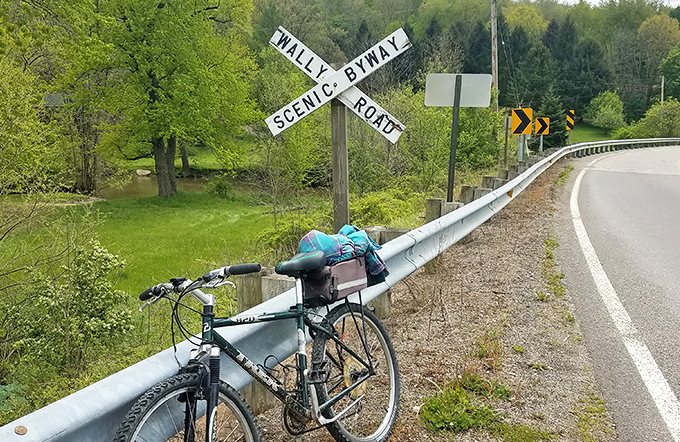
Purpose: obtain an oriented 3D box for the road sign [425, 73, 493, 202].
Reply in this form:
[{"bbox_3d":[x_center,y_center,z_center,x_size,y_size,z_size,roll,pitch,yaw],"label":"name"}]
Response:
[{"bbox_3d":[1.645,-1.022,7.340,0.914,2.100,0.060,2,11,8],"label":"road sign"}]

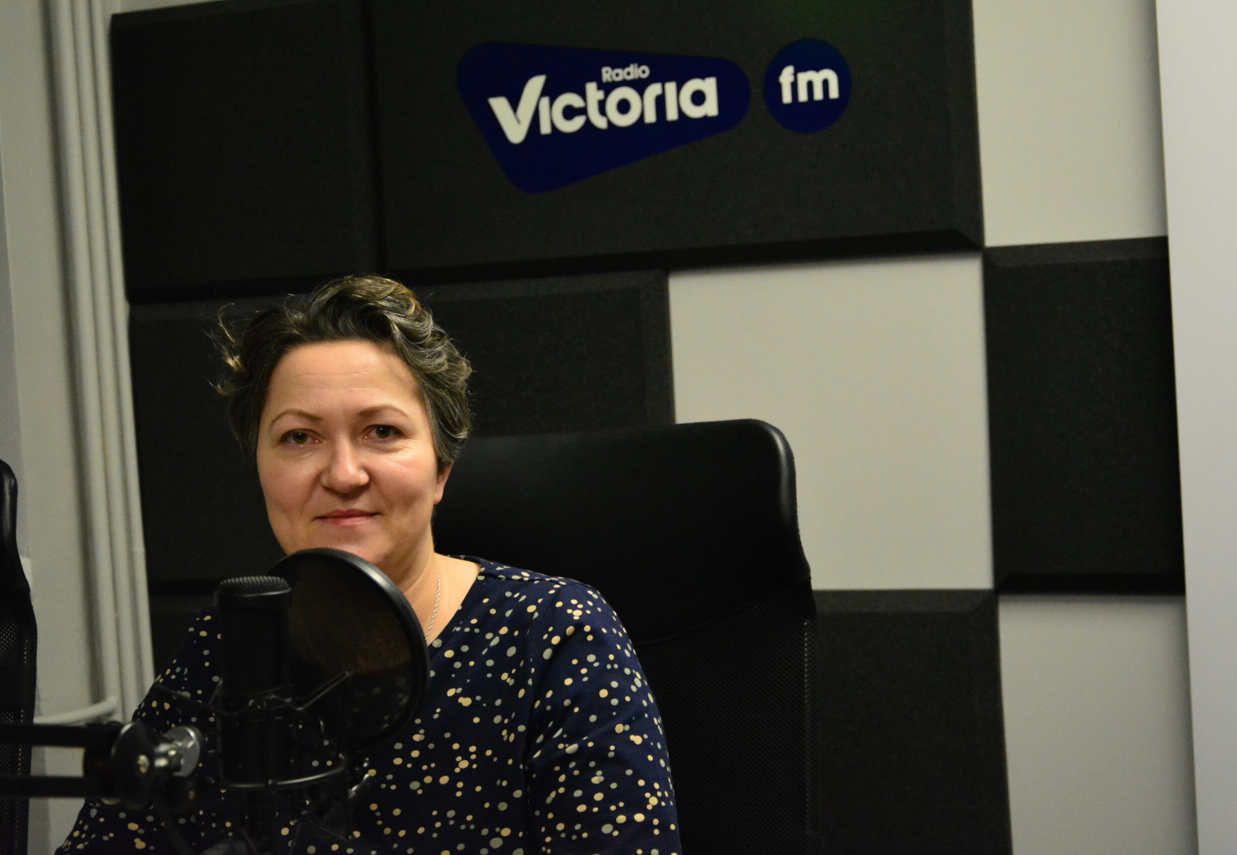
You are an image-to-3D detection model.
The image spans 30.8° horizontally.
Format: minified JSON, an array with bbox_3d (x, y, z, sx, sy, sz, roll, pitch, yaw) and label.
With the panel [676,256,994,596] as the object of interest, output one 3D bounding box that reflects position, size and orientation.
[{"bbox_3d":[0.320,-0.004,3.390,0.500,0.500,0.050,-2,3,25],"label":"panel"}]

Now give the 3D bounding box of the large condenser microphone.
[{"bbox_3d":[-0.253,0.196,1.570,0.054,0.187,0.054,-1,4,18],"label":"large condenser microphone"}]

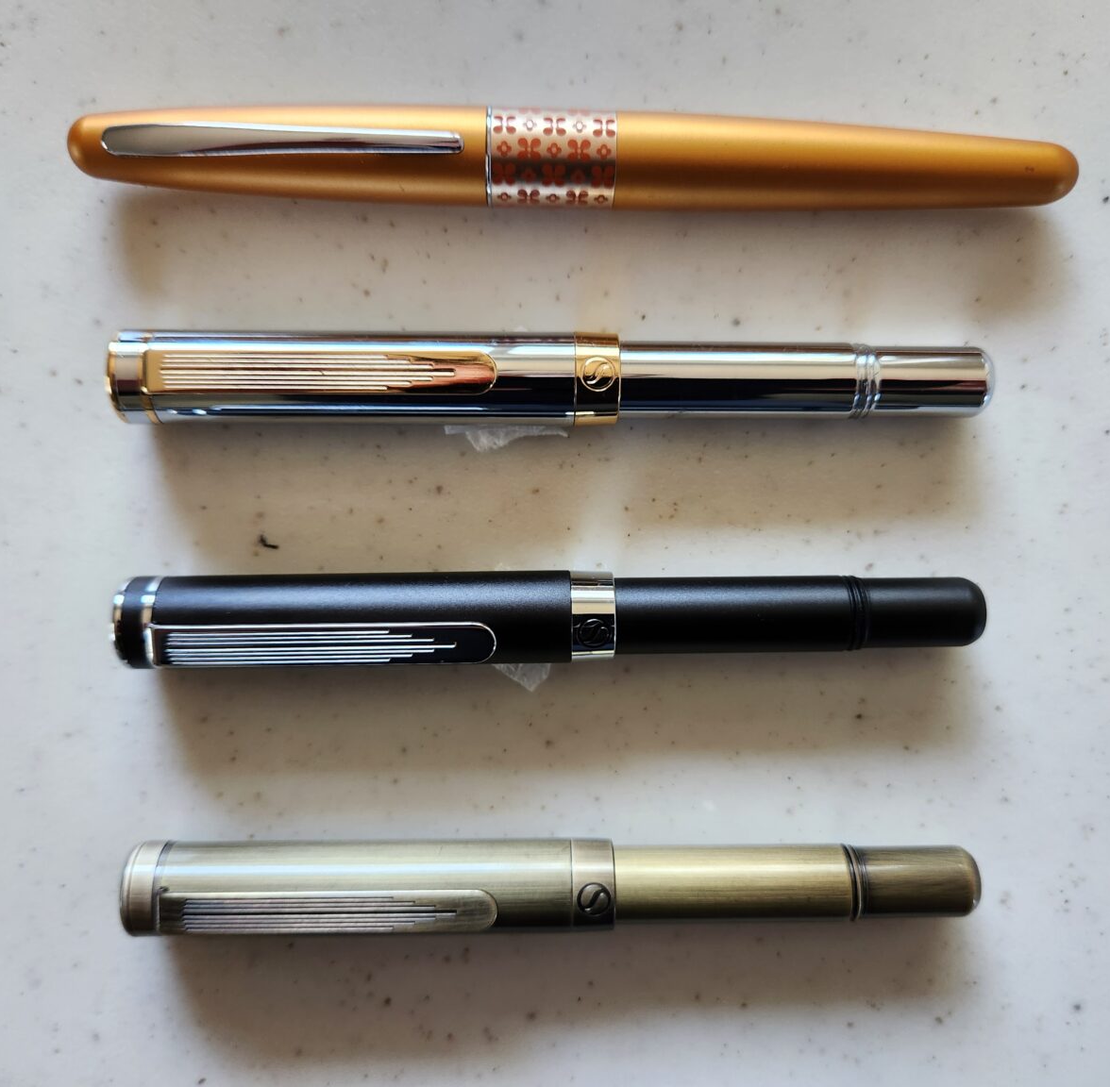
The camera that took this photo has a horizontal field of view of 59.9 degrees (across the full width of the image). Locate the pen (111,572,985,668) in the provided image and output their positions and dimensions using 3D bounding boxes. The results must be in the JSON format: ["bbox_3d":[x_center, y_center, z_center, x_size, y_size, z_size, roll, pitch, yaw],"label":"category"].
[{"bbox_3d":[0.000,0.010,0.135,0.120,0.014,0.013,-1,93,0],"label":"pen"}]

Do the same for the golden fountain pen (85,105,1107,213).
[{"bbox_3d":[0.003,-0.053,0.132,0.138,0.015,0.013,2,93,0],"label":"golden fountain pen"}]

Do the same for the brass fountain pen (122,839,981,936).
[{"bbox_3d":[0.000,0.049,0.137,0.120,0.015,0.013,-1,93,0],"label":"brass fountain pen"}]

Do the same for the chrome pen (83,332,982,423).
[{"bbox_3d":[0.000,-0.023,0.133,0.120,0.015,0.013,0,93,0],"label":"chrome pen"}]

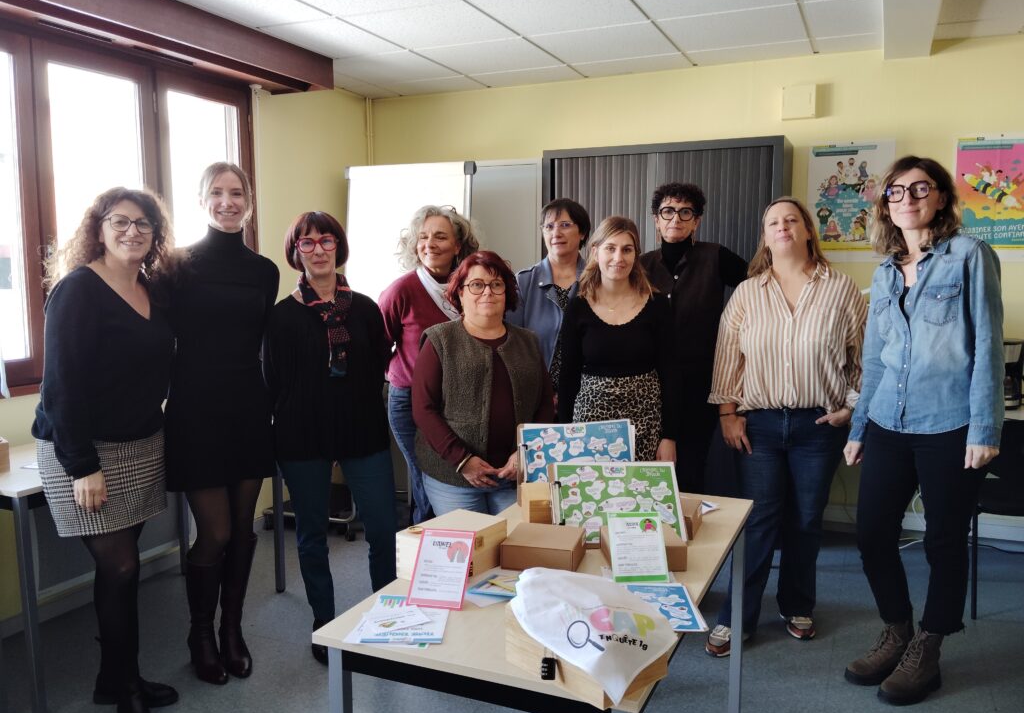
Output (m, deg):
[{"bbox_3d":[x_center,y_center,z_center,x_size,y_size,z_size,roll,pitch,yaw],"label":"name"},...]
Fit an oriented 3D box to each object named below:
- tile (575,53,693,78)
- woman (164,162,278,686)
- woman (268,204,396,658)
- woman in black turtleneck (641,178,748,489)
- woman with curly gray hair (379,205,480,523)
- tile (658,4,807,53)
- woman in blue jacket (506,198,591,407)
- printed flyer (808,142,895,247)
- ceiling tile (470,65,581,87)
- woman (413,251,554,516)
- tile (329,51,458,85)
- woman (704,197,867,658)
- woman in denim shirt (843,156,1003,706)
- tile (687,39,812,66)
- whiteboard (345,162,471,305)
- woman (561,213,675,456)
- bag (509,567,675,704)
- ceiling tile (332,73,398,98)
[{"bbox_3d":[0.627,-1.531,4.342,0.597,0.020,0.316,3,7,24],"label":"tile"},{"bbox_3d":[-0.977,0.228,2.803,0.430,1.739,0.290,-4,7,-27],"label":"woman"},{"bbox_3d":[-0.656,0.286,3.000,0.470,1.592,0.320,-2,7,-14],"label":"woman"},{"bbox_3d":[0.732,0.141,3.520,0.500,1.729,0.320,1,7,14],"label":"woman in black turtleneck"},{"bbox_3d":[-0.322,0.236,3.280,0.450,1.628,0.310,-2,7,-20],"label":"woman with curly gray hair"},{"bbox_3d":[0.992,-1.456,3.685,0.597,0.020,0.600,3,7,24],"label":"tile"},{"bbox_3d":[0.204,0.162,3.597,0.460,1.676,0.300,1,7,9],"label":"woman in blue jacket"},{"bbox_3d":[1.681,-0.770,4.138,0.400,0.590,0.010,3,7,24],"label":"printed flyer"},{"bbox_3d":[0.077,-1.568,4.613,0.598,0.023,0.317,3,7,24],"label":"ceiling tile"},{"bbox_3d":[-0.095,0.371,2.870,0.520,1.450,0.340,-1,6,-12],"label":"woman"},{"bbox_3d":[-0.662,-1.555,4.465,0.600,0.020,0.600,3,7,24],"label":"tile"},{"bbox_3d":[1.000,0.245,3.070,0.580,1.650,0.370,2,7,16],"label":"woman"},{"bbox_3d":[1.371,0.232,2.770,0.340,1.745,0.470,-6,8,-42],"label":"woman in denim shirt"},{"bbox_3d":[1.176,-1.506,4.101,0.597,0.020,0.316,3,7,24],"label":"tile"},{"bbox_3d":[-0.514,-0.423,4.120,0.690,1.050,0.050,2,1,17],"label":"whiteboard"},{"bbox_3d":[0.389,0.286,3.060,0.440,1.577,0.290,1,6,12],"label":"woman"},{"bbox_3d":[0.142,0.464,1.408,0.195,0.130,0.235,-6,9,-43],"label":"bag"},{"bbox_3d":[-0.924,-1.592,4.851,0.212,0.023,0.686,3,7,24],"label":"ceiling tile"}]

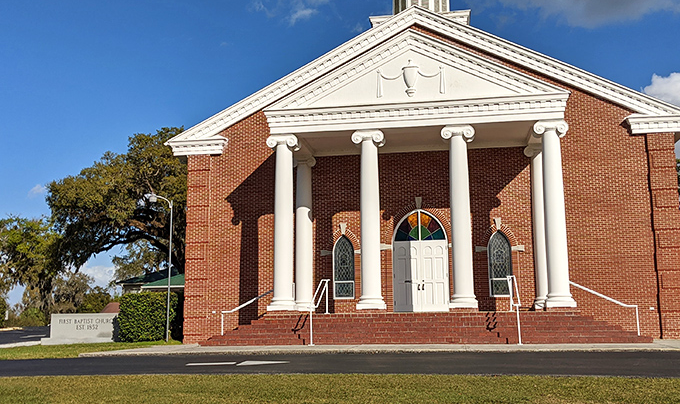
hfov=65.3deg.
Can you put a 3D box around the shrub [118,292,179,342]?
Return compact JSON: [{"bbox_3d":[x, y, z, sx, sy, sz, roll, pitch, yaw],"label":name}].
[{"bbox_3d":[-7.400,4.450,20.600,1.950,1.830,1.350,-2,-9,6],"label":"shrub"}]

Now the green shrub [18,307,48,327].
[{"bbox_3d":[-21.200,8.000,36.500,1.700,1.350,1.500,-2,-9,6],"label":"green shrub"}]

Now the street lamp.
[{"bbox_3d":[-6.830,2.390,19.760,1.050,5.450,0.350,-2,-9,6],"label":"street lamp"}]

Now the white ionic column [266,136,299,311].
[{"bbox_3d":[-1.770,0.574,16.600,0.950,5.540,0.850,-2,-9,6],"label":"white ionic column"}]

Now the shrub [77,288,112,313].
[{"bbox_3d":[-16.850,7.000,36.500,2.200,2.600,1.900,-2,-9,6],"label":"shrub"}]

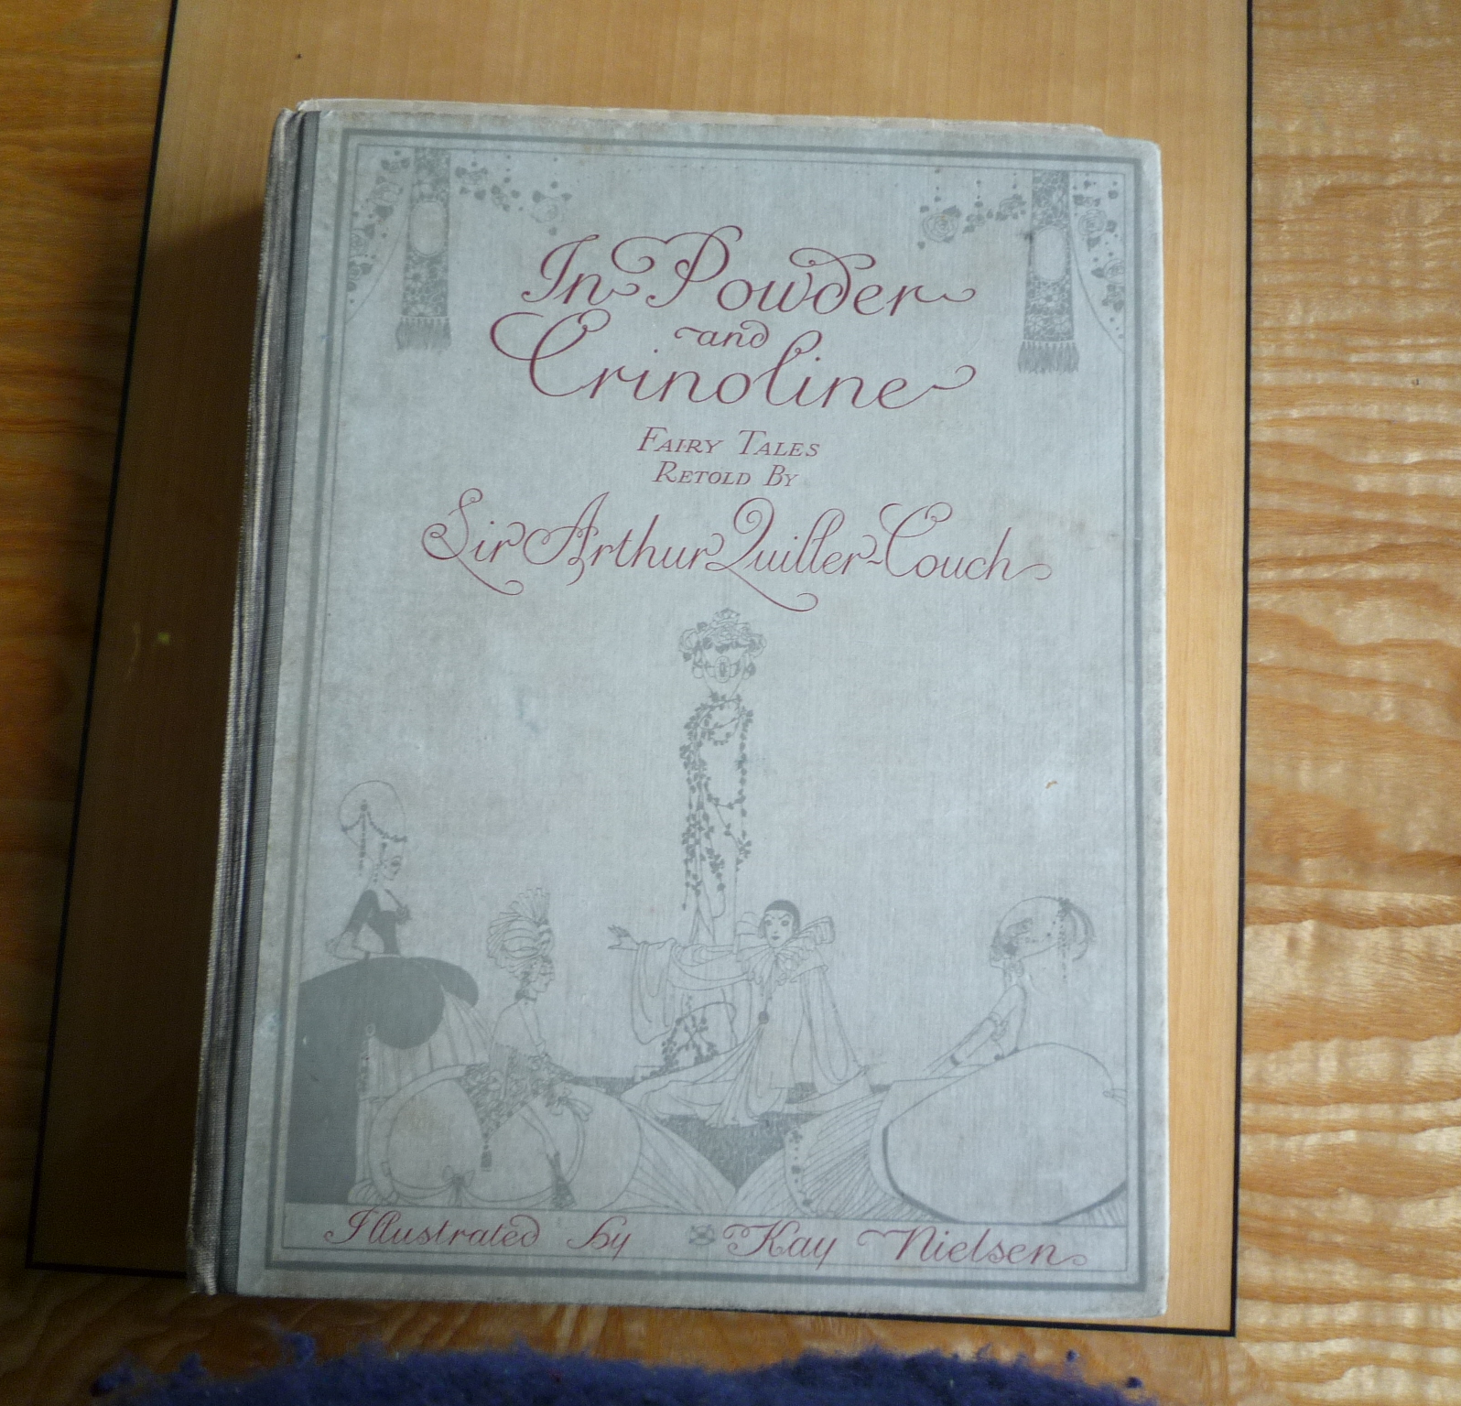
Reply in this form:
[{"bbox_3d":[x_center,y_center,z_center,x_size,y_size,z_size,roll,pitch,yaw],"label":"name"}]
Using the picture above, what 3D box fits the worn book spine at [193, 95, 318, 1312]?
[{"bbox_3d":[-0.124,-0.006,0.363,0.018,0.036,0.304,2,83,-1],"label":"worn book spine"}]

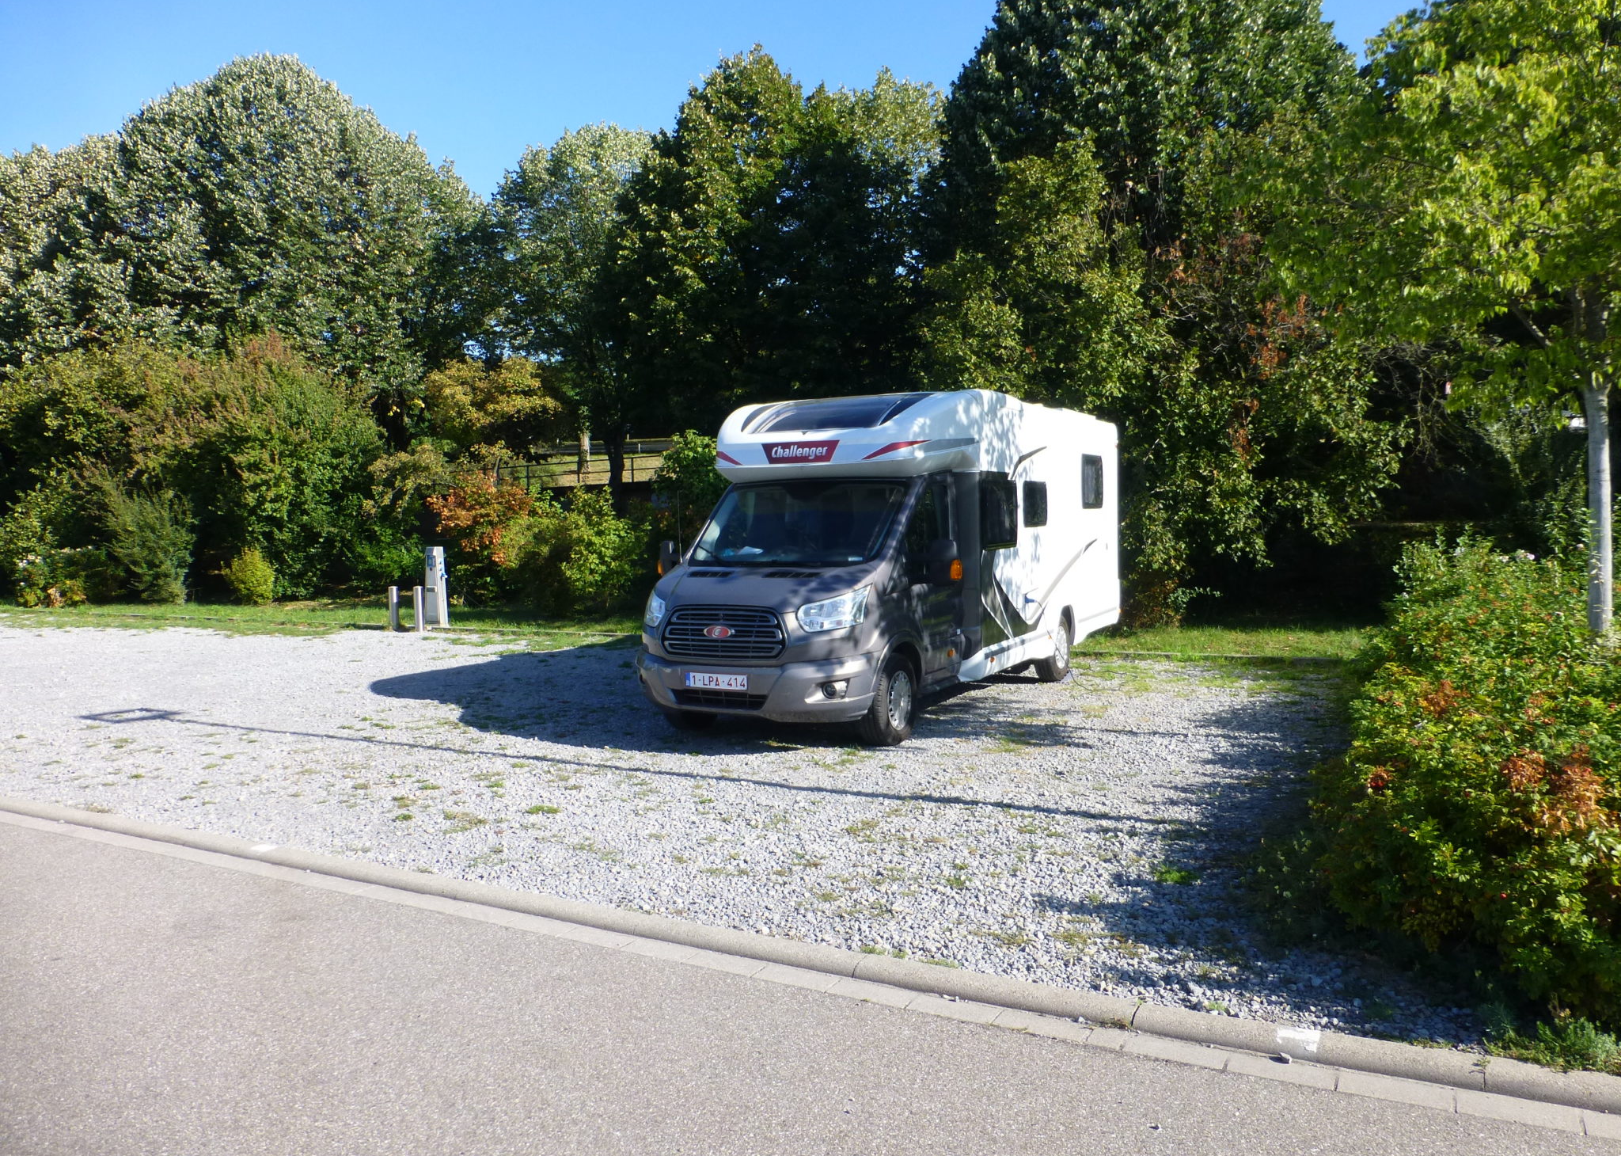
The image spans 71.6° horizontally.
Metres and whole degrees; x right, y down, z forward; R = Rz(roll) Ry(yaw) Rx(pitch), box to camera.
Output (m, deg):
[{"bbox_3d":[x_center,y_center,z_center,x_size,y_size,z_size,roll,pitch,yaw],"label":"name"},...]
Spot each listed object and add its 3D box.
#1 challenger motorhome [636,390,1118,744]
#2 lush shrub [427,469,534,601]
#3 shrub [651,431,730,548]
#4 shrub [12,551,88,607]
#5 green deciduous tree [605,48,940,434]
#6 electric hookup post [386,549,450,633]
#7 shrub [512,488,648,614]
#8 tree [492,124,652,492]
[{"bbox_3d":[0.993,-0.302,10.992,2.400,2.880,6.950,0,3,29],"label":"challenger motorhome"},{"bbox_3d":[-7.229,-0.925,24.420,2.400,2.950,2.300,-2,3,-16],"label":"lush shrub"},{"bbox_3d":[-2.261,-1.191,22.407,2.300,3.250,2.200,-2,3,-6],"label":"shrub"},{"bbox_3d":[-19.639,0.015,28.964,1.500,1.400,1.300,-3,4,-34],"label":"shrub"},{"bbox_3d":[-1.308,-7.115,30.630,8.800,13.600,8.000,-1,3,-2],"label":"green deciduous tree"},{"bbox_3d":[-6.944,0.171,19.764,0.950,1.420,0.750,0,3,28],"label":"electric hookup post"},{"bbox_3d":[-4.699,-0.619,22.634,2.600,2.600,2.300,-2,3,-12],"label":"shrub"},{"bbox_3d":[-8.087,-7.909,37.599,6.600,13.800,6.400,-2,3,-12],"label":"tree"}]

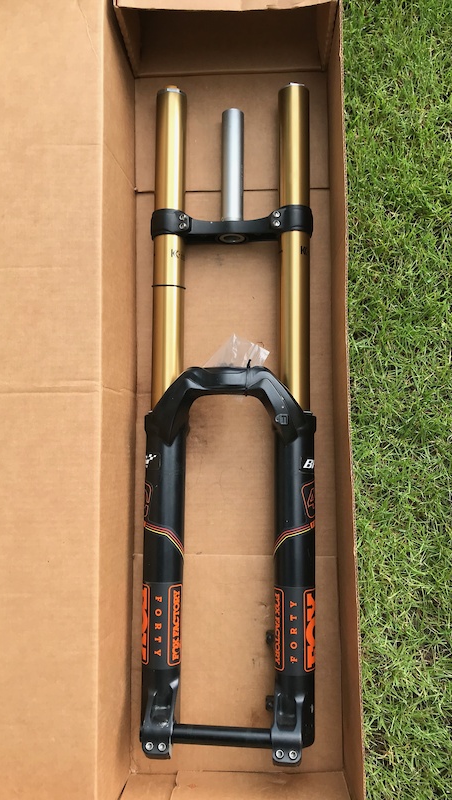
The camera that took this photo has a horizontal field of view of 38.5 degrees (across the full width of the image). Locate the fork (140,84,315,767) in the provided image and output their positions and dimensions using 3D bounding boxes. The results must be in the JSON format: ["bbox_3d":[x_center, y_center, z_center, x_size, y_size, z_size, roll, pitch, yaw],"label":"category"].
[{"bbox_3d":[0.006,0.003,0.778,0.205,0.100,0.800,-1,84,7],"label":"fork"}]

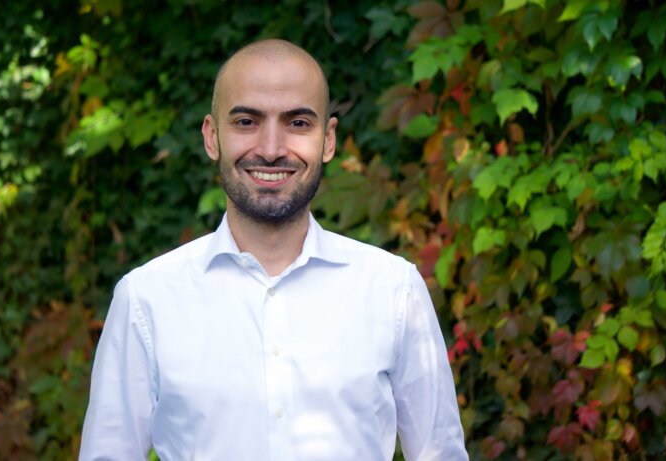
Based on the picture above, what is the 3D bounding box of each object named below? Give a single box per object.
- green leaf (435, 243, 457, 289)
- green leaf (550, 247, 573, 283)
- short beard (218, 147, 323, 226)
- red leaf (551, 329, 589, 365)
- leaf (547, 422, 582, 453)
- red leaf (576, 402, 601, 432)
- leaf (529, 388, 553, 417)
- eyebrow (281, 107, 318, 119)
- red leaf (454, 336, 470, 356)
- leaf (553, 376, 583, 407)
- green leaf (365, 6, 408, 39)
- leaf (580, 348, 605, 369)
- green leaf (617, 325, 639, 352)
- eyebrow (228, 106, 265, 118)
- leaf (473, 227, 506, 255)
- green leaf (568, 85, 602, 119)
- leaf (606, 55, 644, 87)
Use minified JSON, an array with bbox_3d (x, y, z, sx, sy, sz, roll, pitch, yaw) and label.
[{"bbox_3d":[0.205,0.065,3.650,0.037,0.080,0.030,0,0,10],"label":"green leaf"},{"bbox_3d":[0.372,0.056,3.300,0.036,0.059,0.018,0,-11,9],"label":"green leaf"},{"bbox_3d":[-0.081,-0.057,2.600,0.137,0.102,0.090,1,0,0],"label":"short beard"},{"bbox_3d":[0.388,0.190,3.300,0.062,0.059,0.019,0,-11,9],"label":"red leaf"},{"bbox_3d":[0.407,0.364,3.550,0.057,0.053,0.035,0,0,10],"label":"leaf"},{"bbox_3d":[0.411,0.298,3.250,0.042,0.048,0.015,0,-11,9],"label":"red leaf"},{"bbox_3d":[0.372,0.307,3.600,0.041,0.050,0.028,0,0,10],"label":"leaf"},{"bbox_3d":[-0.041,-0.145,2.480,0.044,0.014,0.012,0,-3,-9],"label":"eyebrow"},{"bbox_3d":[0.233,0.208,3.650,0.027,0.033,0.020,0,0,10],"label":"red leaf"},{"bbox_3d":[0.385,0.263,3.300,0.049,0.049,0.015,0,-11,9],"label":"leaf"},{"bbox_3d":[0.102,-0.397,3.850,0.078,0.061,0.035,0,0,10],"label":"green leaf"},{"bbox_3d":[0.412,0.203,3.200,0.041,0.032,0.012,0,-11,9],"label":"leaf"},{"bbox_3d":[0.464,0.168,3.170,0.035,0.041,0.012,0,-11,9],"label":"green leaf"},{"bbox_3d":[-0.110,-0.150,2.560,0.048,0.015,0.018,1,0,12],"label":"eyebrow"},{"bbox_3d":[0.275,0.018,3.550,0.054,0.049,0.030,0,0,10],"label":"leaf"},{"bbox_3d":[0.411,-0.209,3.300,0.056,0.052,0.017,0,-11,9],"label":"green leaf"},{"bbox_3d":[0.498,-0.274,3.450,0.062,0.055,0.035,0,0,10],"label":"leaf"}]

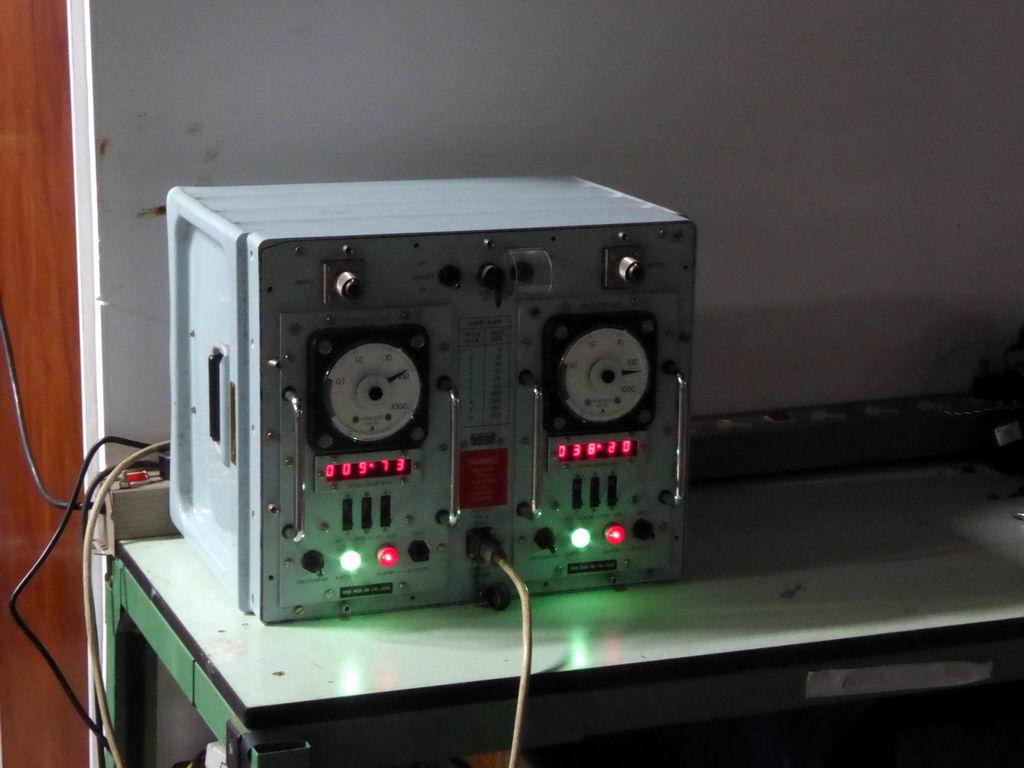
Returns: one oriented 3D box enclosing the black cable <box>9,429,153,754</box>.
[{"bbox_3d":[-0.505,0.250,2.566,0.150,0.370,0.090,-4,15,-23],"label":"black cable"}]

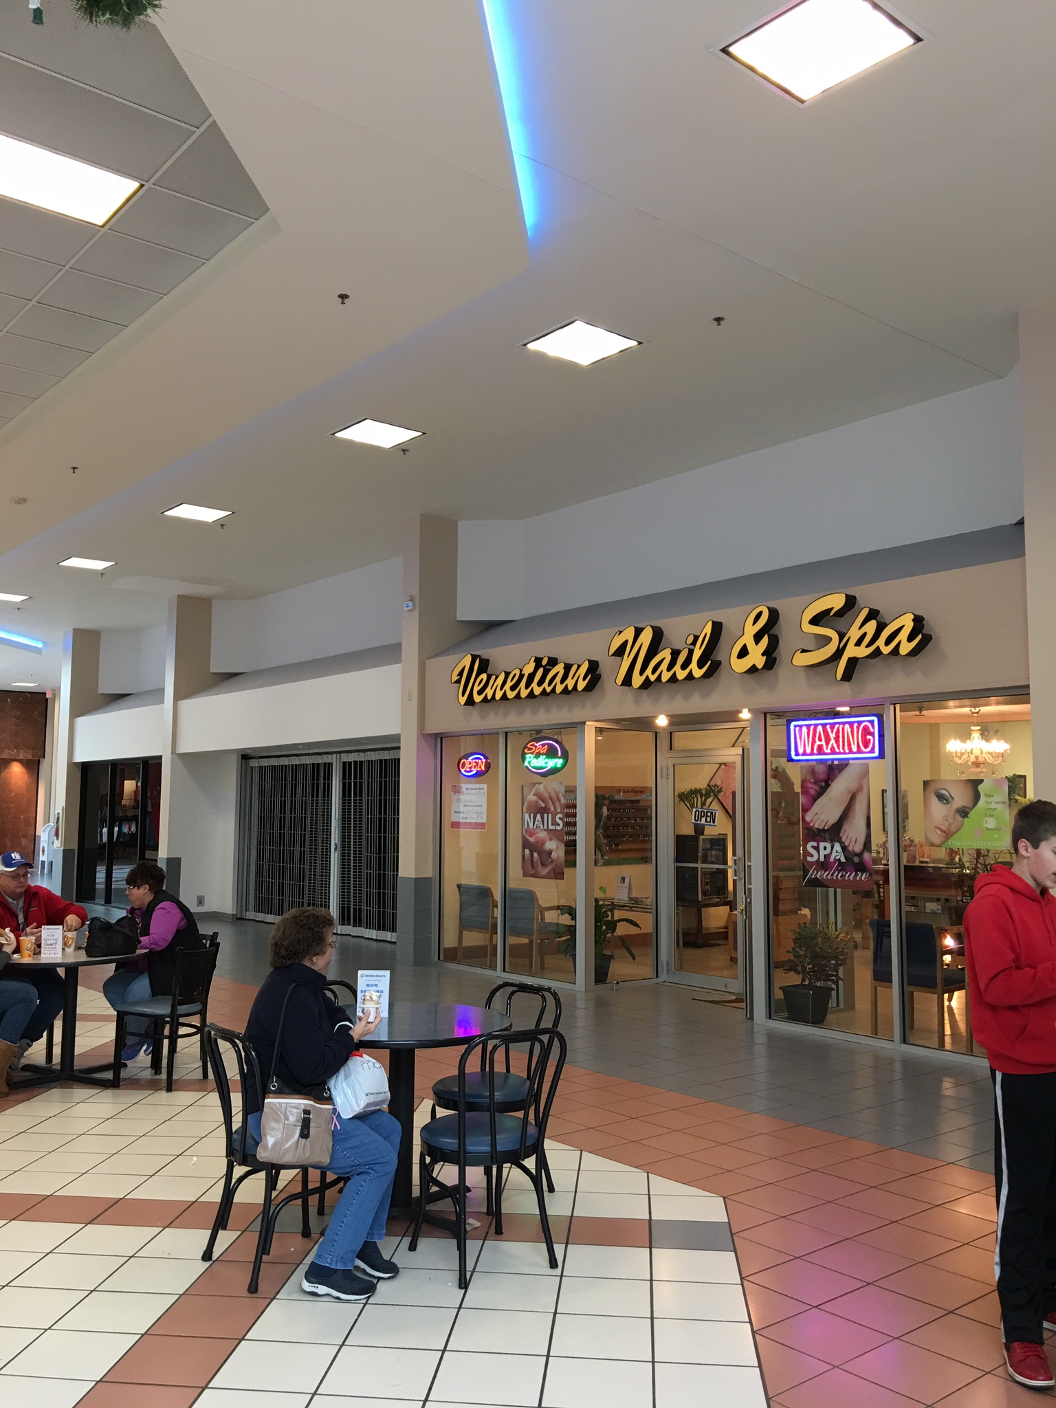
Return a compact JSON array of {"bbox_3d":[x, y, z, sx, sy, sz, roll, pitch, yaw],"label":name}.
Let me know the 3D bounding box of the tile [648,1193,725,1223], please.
[{"bbox_3d":[0.650,2.054,4.781,0.301,0.012,0.297,0,-5,5],"label":"tile"}]

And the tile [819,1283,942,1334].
[{"bbox_3d":[1.161,1.986,3.857,0.302,0.010,0.302,5,-7,-39],"label":"tile"}]

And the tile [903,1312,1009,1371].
[{"bbox_3d":[1.341,1.948,3.590,0.298,0.012,0.298,5,-7,-39],"label":"tile"}]

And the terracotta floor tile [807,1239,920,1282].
[{"bbox_3d":[1.191,2.008,4.245,0.298,0.012,0.298,5,-7,-39],"label":"terracotta floor tile"}]

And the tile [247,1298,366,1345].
[{"bbox_3d":[-0.684,1.921,3.656,0.300,0.015,0.300,0,-6,5],"label":"tile"}]

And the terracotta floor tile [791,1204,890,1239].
[{"bbox_3d":[1.232,2.047,4.669,0.299,0.010,0.299,5,-7,-39],"label":"terracotta floor tile"}]

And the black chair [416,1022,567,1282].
[{"bbox_3d":[-0.149,1.565,4.252,0.420,0.840,0.470,4,-7,-30],"label":"black chair"}]

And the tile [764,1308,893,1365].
[{"bbox_3d":[0.926,1.967,3.666,0.302,0.010,0.302,5,-7,-39],"label":"tile"}]

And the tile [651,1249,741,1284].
[{"bbox_3d":[0.589,1.992,4.177,0.299,0.010,0.299,0,-6,5],"label":"tile"}]

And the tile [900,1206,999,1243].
[{"bbox_3d":[1.658,2.049,4.630,0.298,0.012,0.298,5,-7,-39],"label":"tile"}]

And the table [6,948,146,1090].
[{"bbox_3d":[-2.807,1.843,6.940,1.030,0.745,1.030,0,-6,5],"label":"table"}]

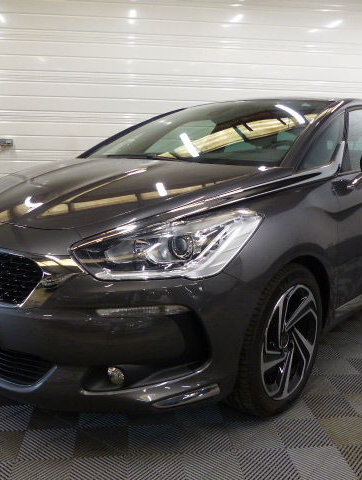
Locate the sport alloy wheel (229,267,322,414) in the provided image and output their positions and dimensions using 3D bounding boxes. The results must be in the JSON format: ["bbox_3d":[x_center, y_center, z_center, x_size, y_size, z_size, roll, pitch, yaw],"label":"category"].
[{"bbox_3d":[0.387,0.418,2.094,0.240,0.670,0.670,9,13,39],"label":"sport alloy wheel"}]

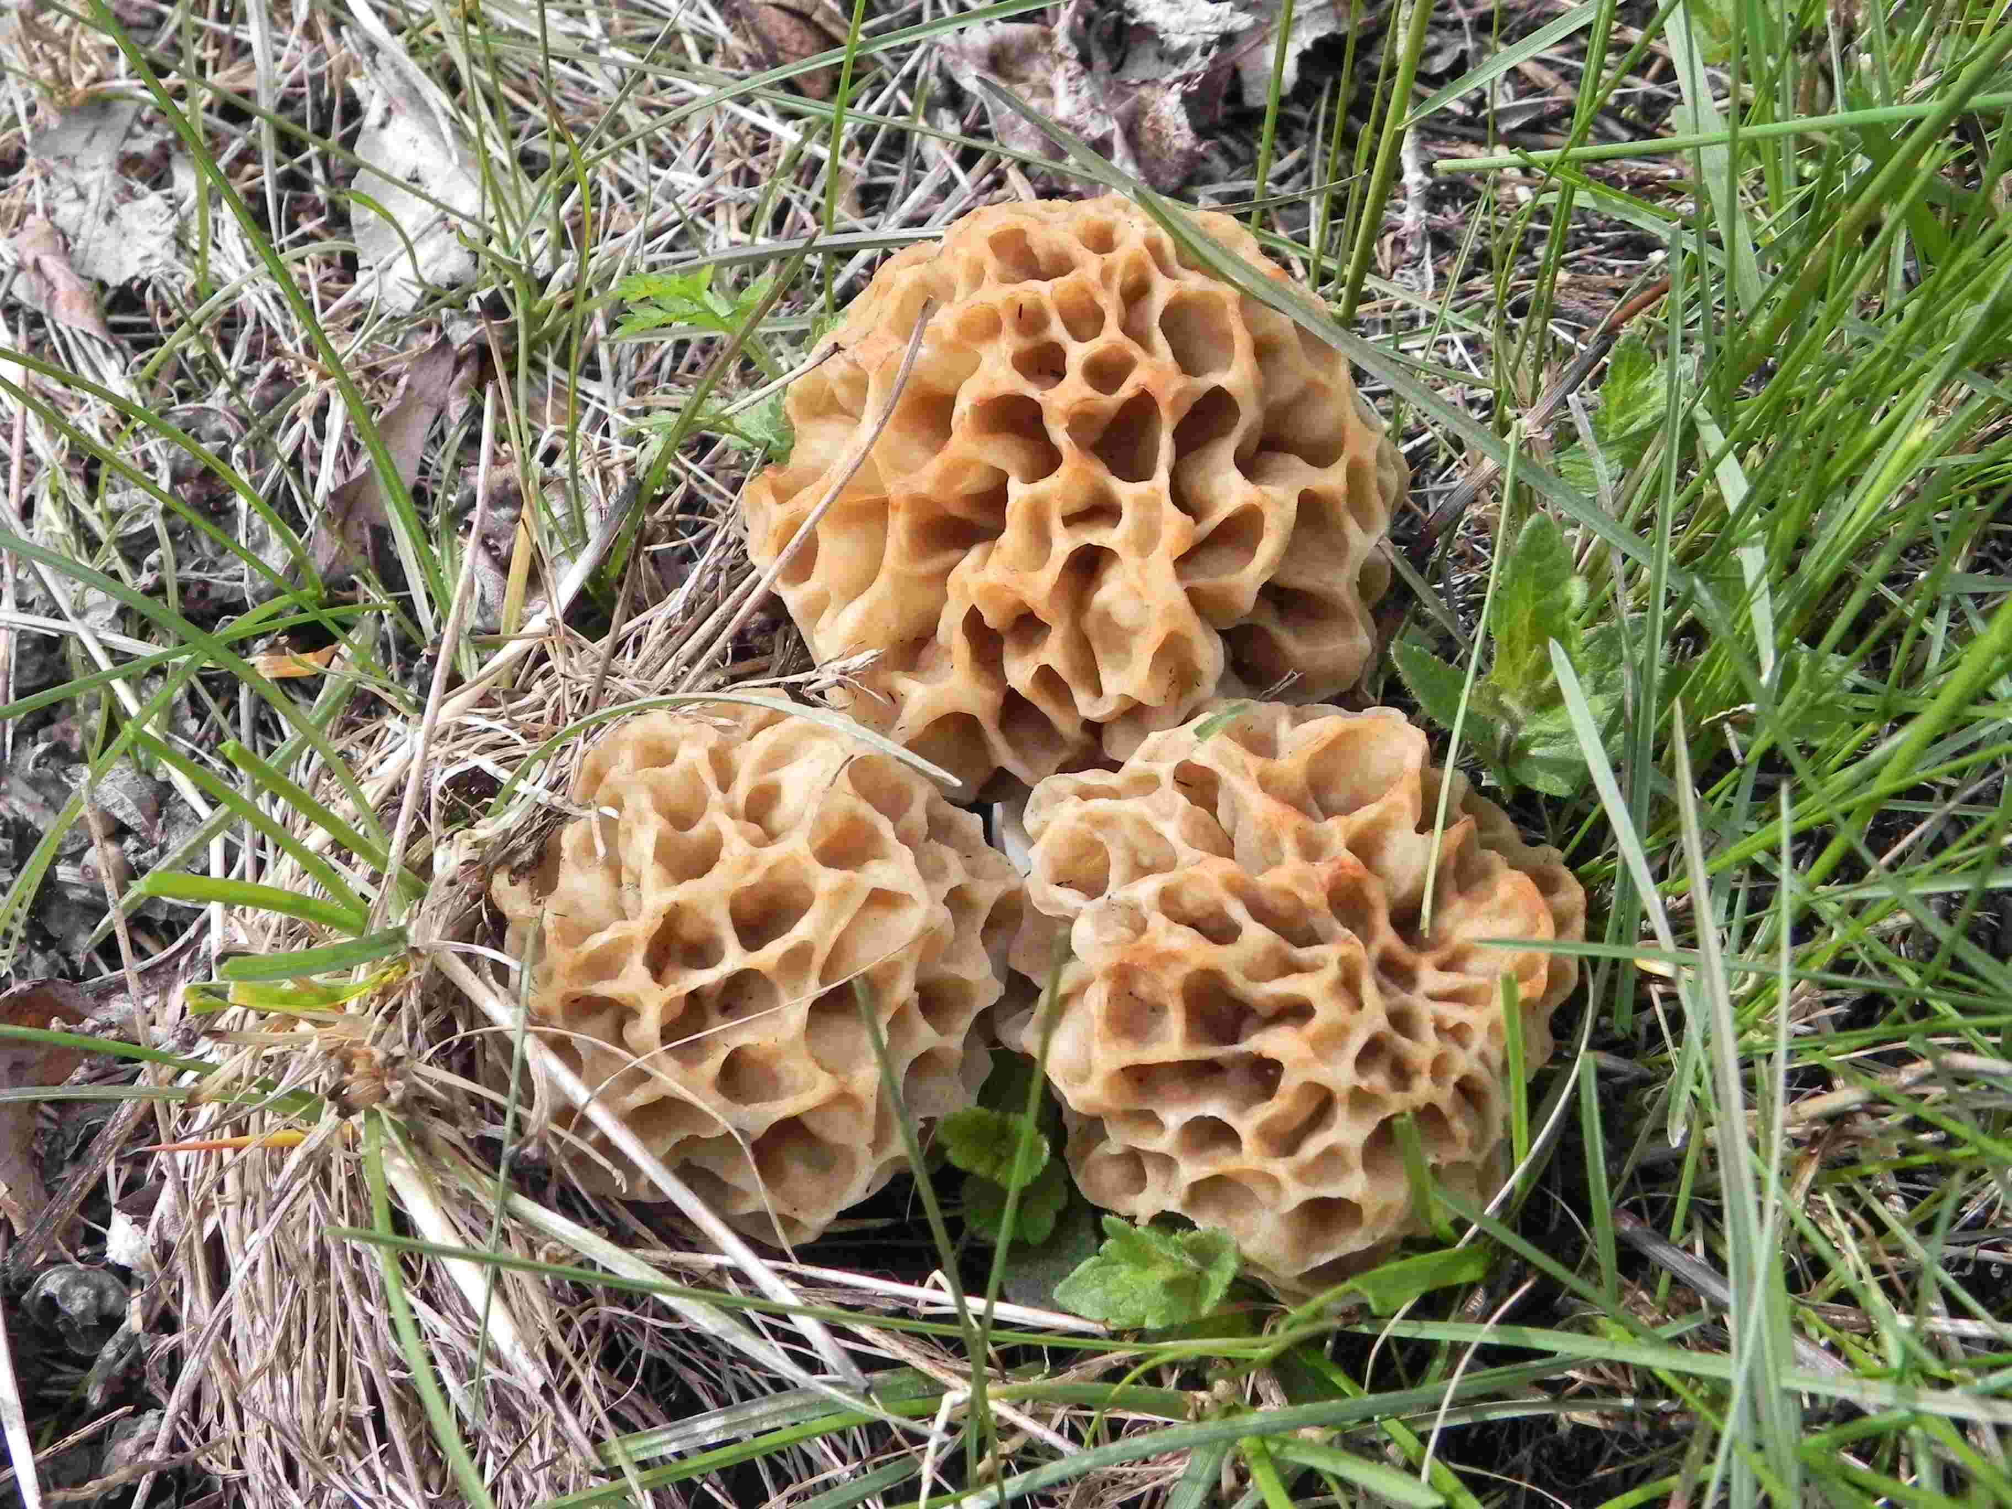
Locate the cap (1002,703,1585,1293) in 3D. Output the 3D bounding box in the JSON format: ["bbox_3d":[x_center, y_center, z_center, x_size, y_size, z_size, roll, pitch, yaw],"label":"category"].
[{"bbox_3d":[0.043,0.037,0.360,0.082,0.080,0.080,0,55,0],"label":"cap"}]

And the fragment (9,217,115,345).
[{"bbox_3d":[-0.196,-0.098,0.495,0.018,0.010,0.035,-25,59,-17],"label":"fragment"}]

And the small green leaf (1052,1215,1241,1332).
[{"bbox_3d":[0.021,0.077,0.355,0.026,0.012,0.019,0,55,0],"label":"small green leaf"}]

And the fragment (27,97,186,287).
[{"bbox_3d":[-0.193,-0.121,0.510,0.034,0.010,0.052,0,55,0],"label":"fragment"}]

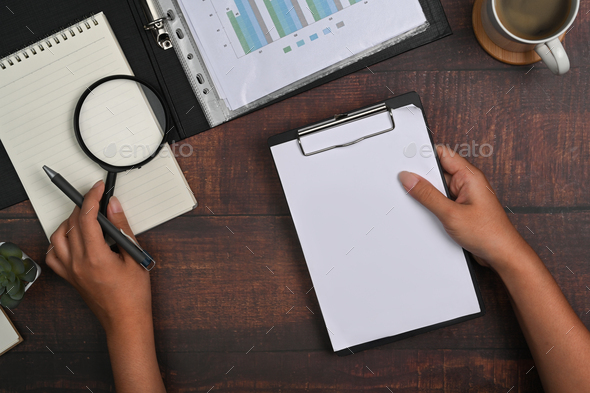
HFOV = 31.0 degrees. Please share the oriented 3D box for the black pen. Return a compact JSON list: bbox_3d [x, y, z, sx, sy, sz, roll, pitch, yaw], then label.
[{"bbox_3d":[-0.185,0.020,1.004,0.145,0.012,0.013,42,94,7],"label":"black pen"}]

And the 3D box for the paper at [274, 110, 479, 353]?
[{"bbox_3d":[0.078,0.032,1.022,0.148,0.004,0.210,-16,97,7],"label":"paper"}]

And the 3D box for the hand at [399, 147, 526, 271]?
[{"bbox_3d":[0.164,0.011,1.010,0.075,0.065,0.147,-41,89,4],"label":"hand"}]

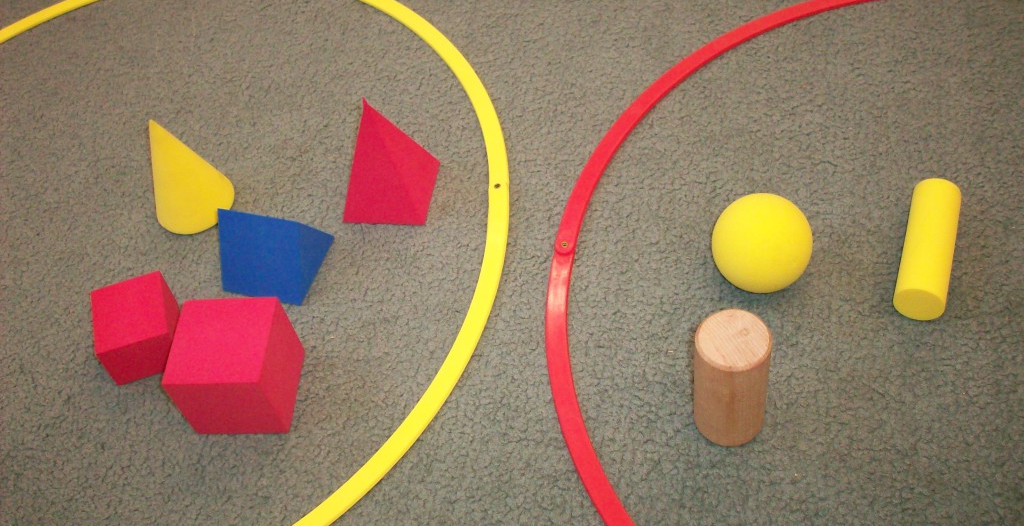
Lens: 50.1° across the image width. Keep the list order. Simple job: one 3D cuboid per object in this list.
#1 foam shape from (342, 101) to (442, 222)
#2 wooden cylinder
[{"bbox_3d":[-0.079,-0.068,0.646,0.051,0.080,0.051,2,54,11],"label":"foam shape"},{"bbox_3d":[0.106,0.056,0.527,0.035,0.072,0.035,-4,53,6],"label":"wooden cylinder"}]

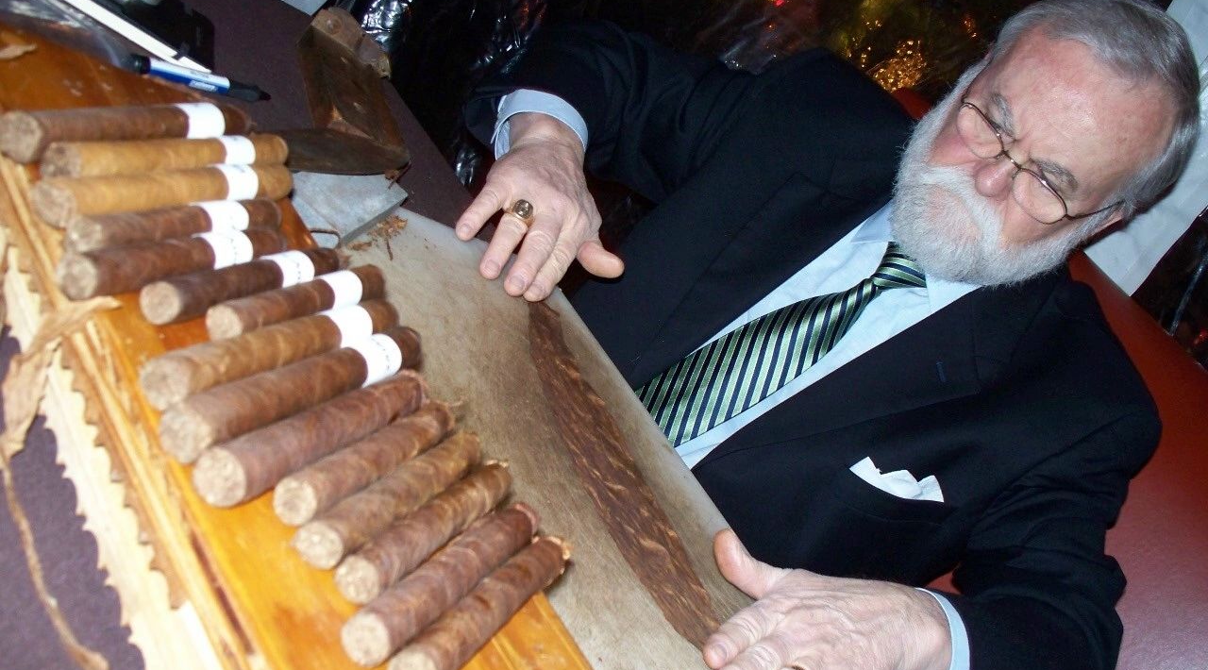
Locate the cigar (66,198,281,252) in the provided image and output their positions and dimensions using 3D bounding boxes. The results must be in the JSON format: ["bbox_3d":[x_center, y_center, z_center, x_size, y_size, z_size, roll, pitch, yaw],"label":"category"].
[{"bbox_3d":[-0.210,-0.056,0.636,0.017,0.017,0.150,43,18,7],"label":"cigar"}]

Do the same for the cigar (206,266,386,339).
[{"bbox_3d":[-0.154,-0.018,0.658,0.017,0.017,0.151,43,18,6],"label":"cigar"}]

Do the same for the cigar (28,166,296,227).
[{"bbox_3d":[-0.219,-0.075,0.655,0.021,0.021,0.191,43,18,6],"label":"cigar"}]

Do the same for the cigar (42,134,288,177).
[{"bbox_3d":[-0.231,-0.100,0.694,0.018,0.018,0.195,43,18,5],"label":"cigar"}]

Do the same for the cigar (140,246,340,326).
[{"bbox_3d":[-0.175,-0.027,0.633,0.020,0.020,0.151,43,18,5],"label":"cigar"}]

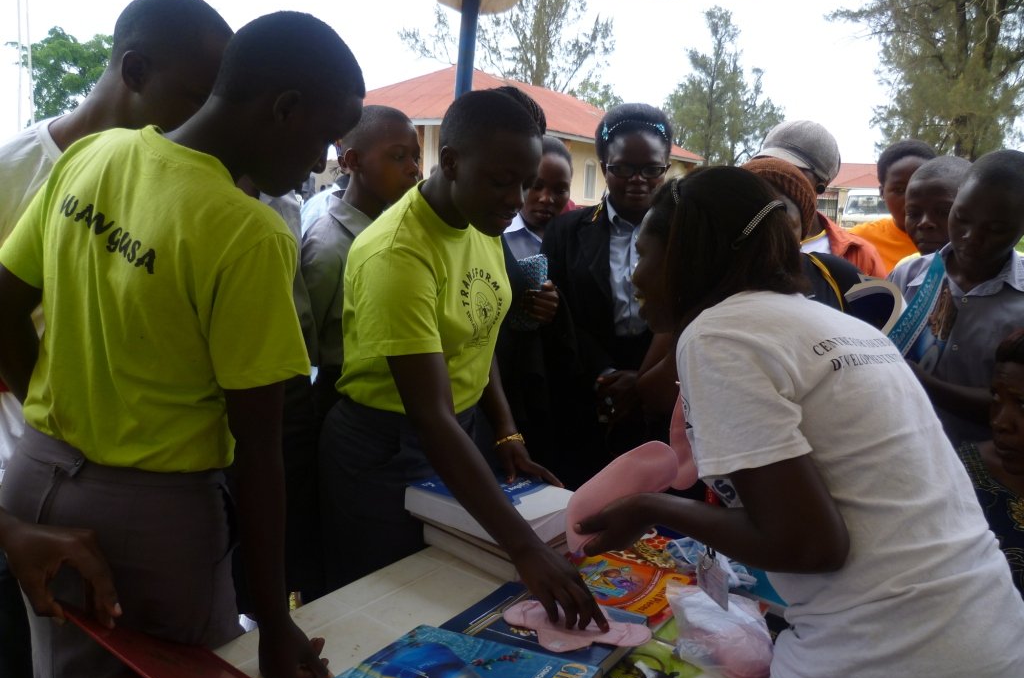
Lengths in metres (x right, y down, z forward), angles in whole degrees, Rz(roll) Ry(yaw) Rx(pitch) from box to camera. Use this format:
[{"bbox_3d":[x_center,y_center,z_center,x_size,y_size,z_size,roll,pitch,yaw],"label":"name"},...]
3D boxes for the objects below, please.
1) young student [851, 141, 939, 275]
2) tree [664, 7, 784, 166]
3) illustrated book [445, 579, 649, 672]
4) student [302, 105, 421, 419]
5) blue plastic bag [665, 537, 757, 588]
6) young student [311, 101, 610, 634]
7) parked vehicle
[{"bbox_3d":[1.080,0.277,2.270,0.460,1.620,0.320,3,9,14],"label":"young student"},{"bbox_3d":[9.747,-9.693,38.000,5.400,10.910,5.400,1,9,0],"label":"tree"},{"bbox_3d":[0.050,0.456,1.278,0.256,0.030,0.215,6,10,32],"label":"illustrated book"},{"bbox_3d":[-0.345,0.289,1.960,0.300,1.660,0.450,5,10,28],"label":"student"},{"bbox_3d":[0.385,0.413,1.592,0.120,0.050,0.185,-4,7,-44],"label":"blue plastic bag"},{"bbox_3d":[-0.120,0.359,1.610,0.660,1.630,0.460,7,11,36],"label":"young student"},{"bbox_3d":[11.406,-3.759,26.500,1.750,2.000,4.600,4,9,22],"label":"parked vehicle"}]

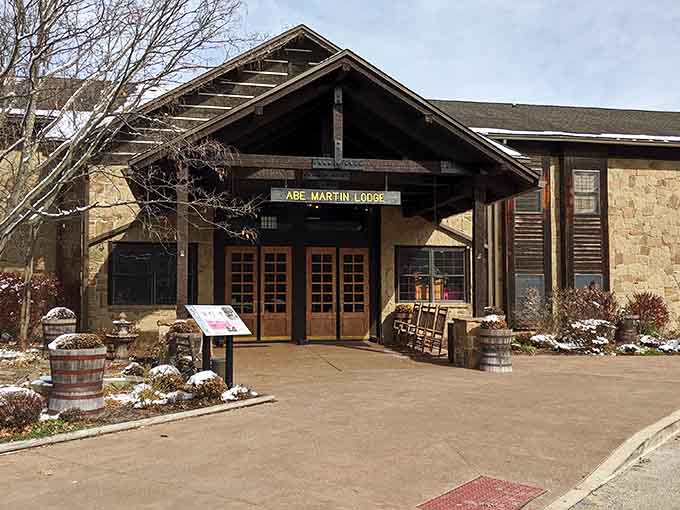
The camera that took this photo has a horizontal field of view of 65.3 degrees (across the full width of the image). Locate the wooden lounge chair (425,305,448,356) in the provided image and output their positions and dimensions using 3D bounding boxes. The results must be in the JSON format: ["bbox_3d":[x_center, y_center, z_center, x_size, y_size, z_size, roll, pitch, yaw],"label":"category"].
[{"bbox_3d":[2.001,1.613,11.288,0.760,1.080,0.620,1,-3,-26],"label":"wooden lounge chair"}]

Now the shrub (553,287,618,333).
[{"bbox_3d":[6.480,1.575,13.942,1.750,1.400,1.400,1,-3,-11],"label":"shrub"}]

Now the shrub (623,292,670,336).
[{"bbox_3d":[8.495,1.687,14.638,1.330,1.250,1.200,1,-3,-11],"label":"shrub"}]

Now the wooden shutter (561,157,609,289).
[{"bbox_3d":[7.460,-0.344,16.183,1.500,5.150,0.150,0,-3,-10],"label":"wooden shutter"}]

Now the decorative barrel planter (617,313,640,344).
[{"bbox_3d":[7.545,1.895,13.727,0.600,0.740,0.600,1,-3,-11],"label":"decorative barrel planter"}]

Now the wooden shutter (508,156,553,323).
[{"bbox_3d":[5.663,-0.338,15.882,1.420,5.150,0.150,0,-3,-10],"label":"wooden shutter"}]

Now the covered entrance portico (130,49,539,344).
[{"bbox_3d":[-0.368,-0.624,11.423,7.100,5.550,4.800,1,-3,-11],"label":"covered entrance portico"}]

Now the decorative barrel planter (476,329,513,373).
[{"bbox_3d":[2.824,1.702,9.532,0.610,0.740,0.610,1,-3,-11],"label":"decorative barrel planter"}]

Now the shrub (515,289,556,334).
[{"bbox_3d":[5.418,1.647,14.640,1.170,1.300,1.050,1,-3,-11],"label":"shrub"}]

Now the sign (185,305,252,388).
[{"bbox_3d":[-1.791,1.391,7.794,0.470,1.210,0.910,-2,-3,38],"label":"sign"}]

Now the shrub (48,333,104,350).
[{"bbox_3d":[-3.167,1.055,6.358,0.670,0.240,0.650,1,-3,-11],"label":"shrub"}]

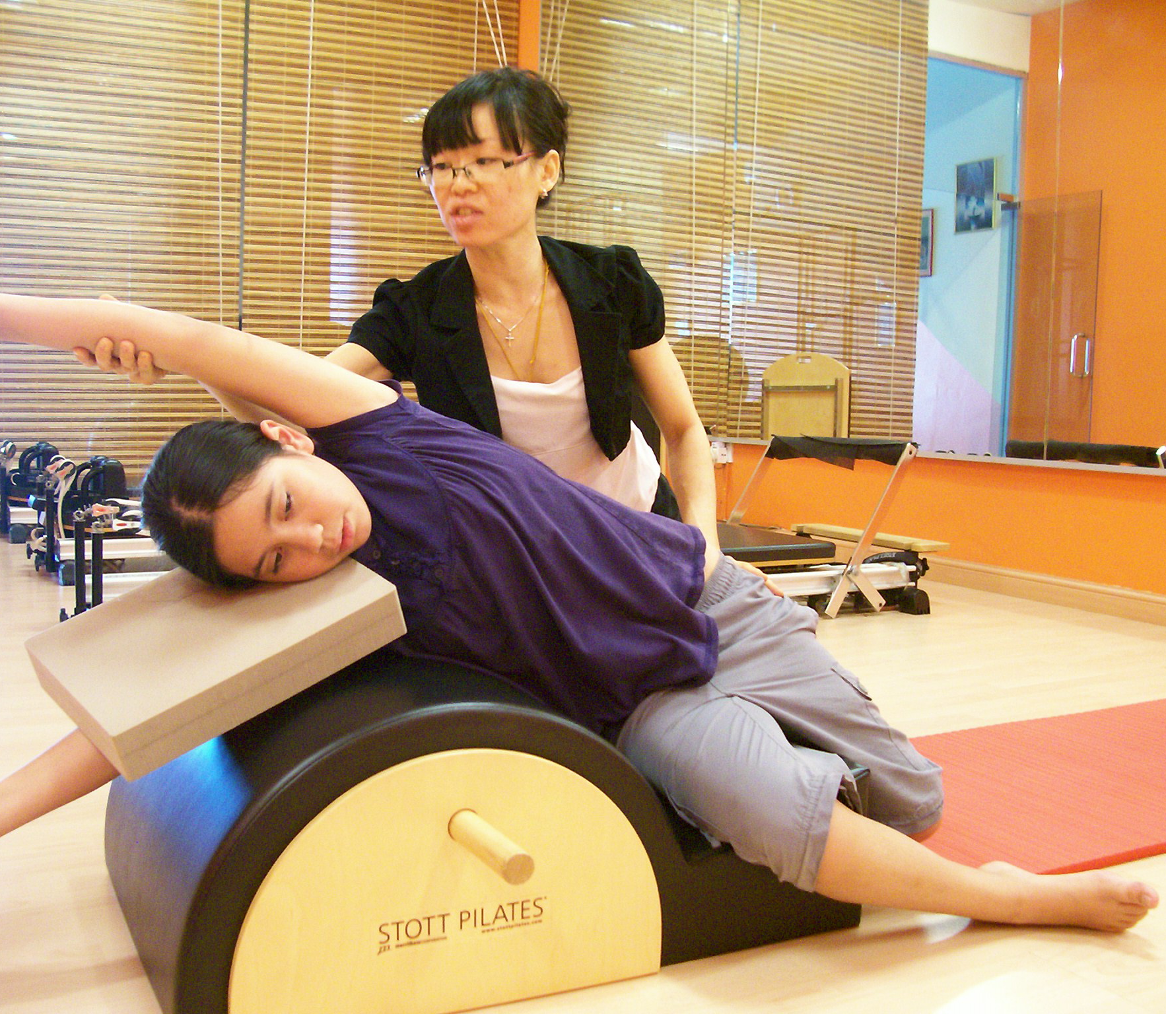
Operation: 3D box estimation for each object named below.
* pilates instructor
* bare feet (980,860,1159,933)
[{"bbox_3d":[-0.190,-0.074,1.900,0.820,1.100,0.720,1,5,12],"label":"pilates instructor"},{"bbox_3d":[0.589,0.472,1.610,0.210,0.082,0.095,2,5,21],"label":"bare feet"}]

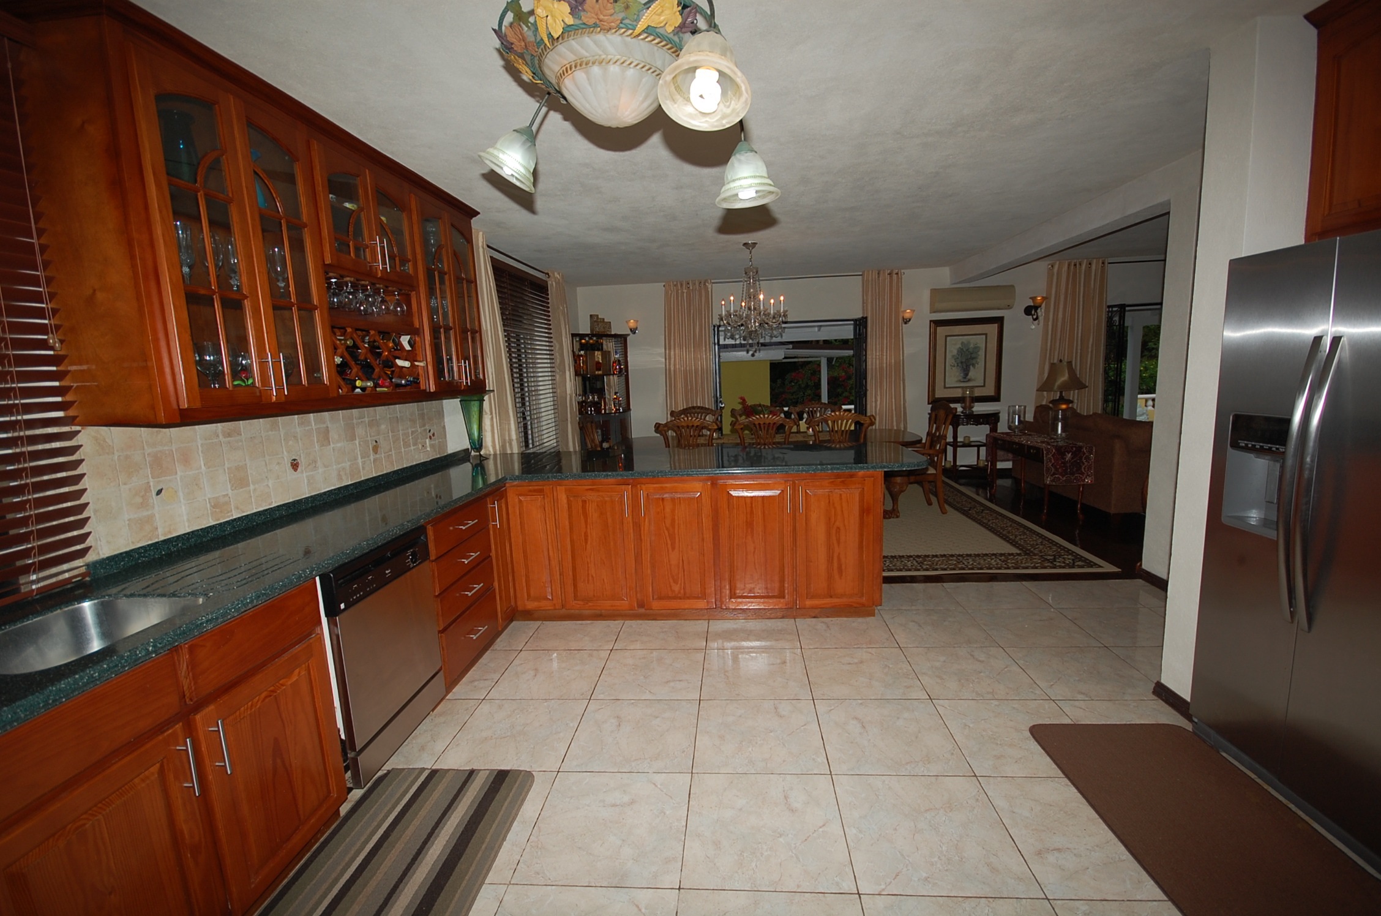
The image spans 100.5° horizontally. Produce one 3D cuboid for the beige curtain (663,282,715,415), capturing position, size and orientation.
[{"bbox_3d":[0.013,-0.943,7.383,0.600,2.560,0.130,-2,8,5],"label":"beige curtain"}]

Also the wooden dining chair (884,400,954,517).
[{"bbox_3d":[2.231,-0.007,5.690,0.640,1.080,0.600,-2,9,5],"label":"wooden dining chair"}]

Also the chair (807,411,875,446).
[{"bbox_3d":[1.354,0.091,5.349,0.600,1.075,0.600,-2,9,5],"label":"chair"}]

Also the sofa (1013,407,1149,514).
[{"bbox_3d":[4.091,-0.020,5.721,0.930,0.930,1.900,-2,8,5],"label":"sofa"}]

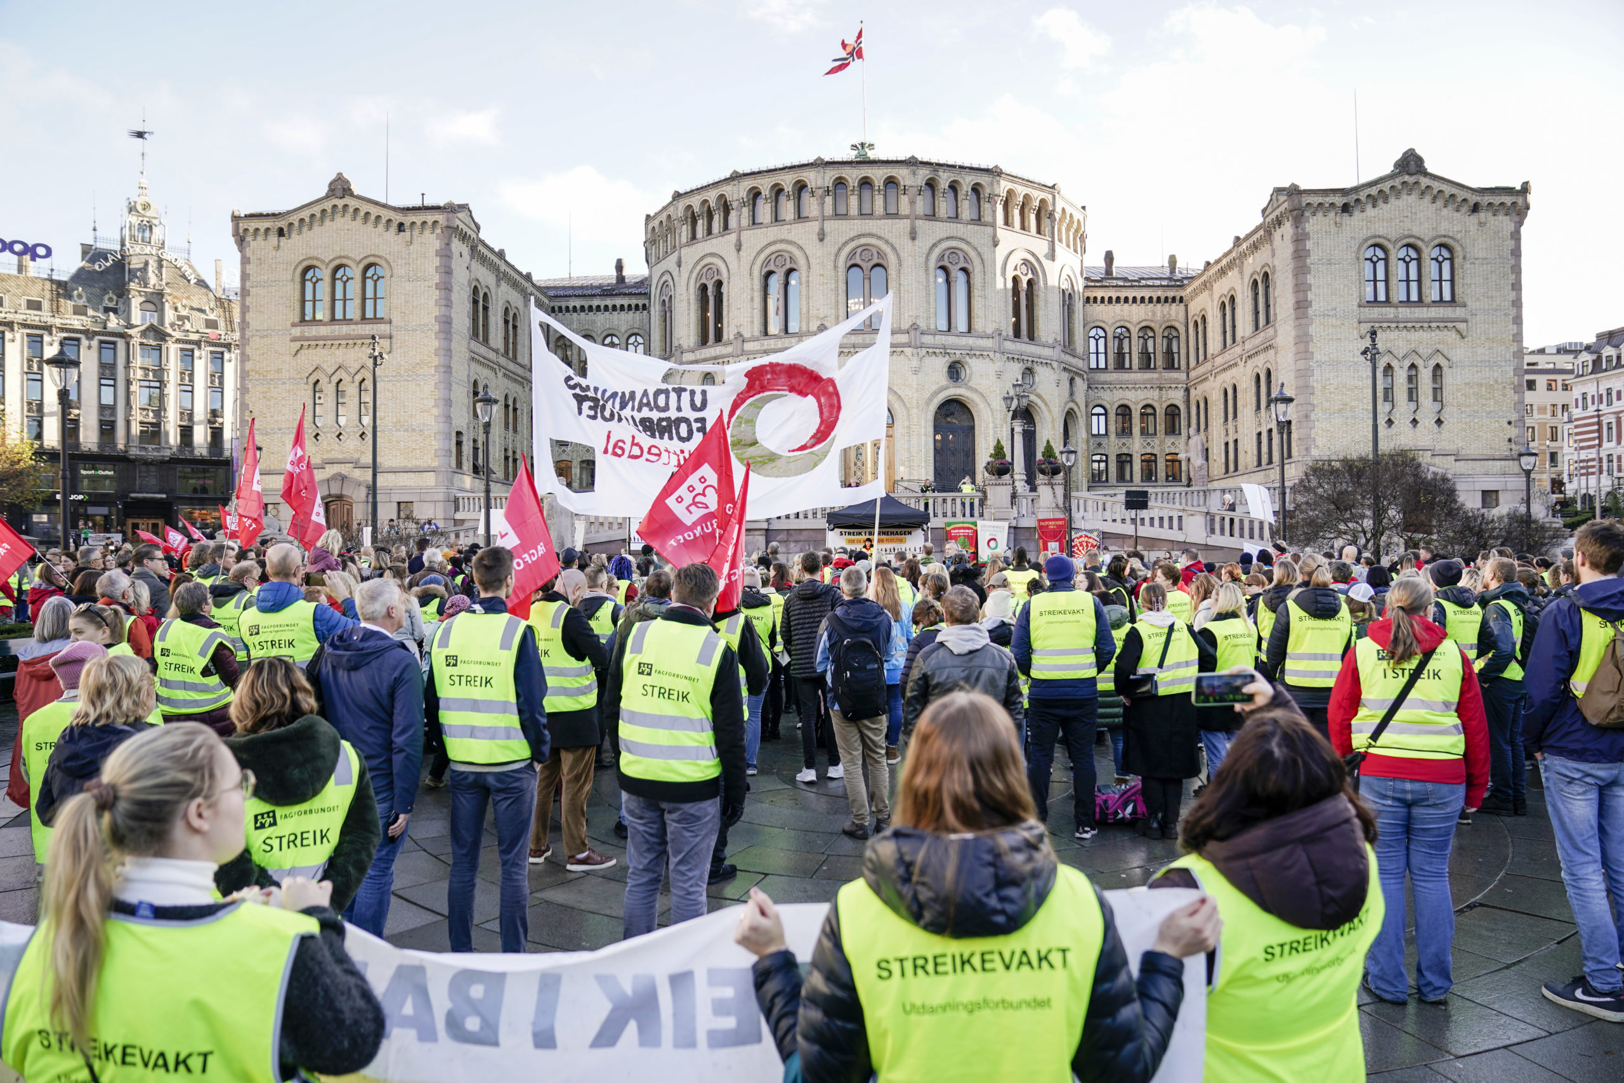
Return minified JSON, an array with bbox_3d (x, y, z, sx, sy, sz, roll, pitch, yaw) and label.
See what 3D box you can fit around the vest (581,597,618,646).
[{"bbox_3d":[-1.871,0.792,9.200,0.460,0.650,0.310,-1,-1,12],"label":"vest"}]

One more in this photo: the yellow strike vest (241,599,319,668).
[{"bbox_3d":[-2.950,0.650,6.000,0.450,0.650,0.310,0,-1,-12],"label":"yellow strike vest"}]

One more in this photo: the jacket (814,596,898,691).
[{"bbox_3d":[0.277,0.722,7.050,0.540,0.720,0.340,-1,-1,0],"label":"jacket"}]

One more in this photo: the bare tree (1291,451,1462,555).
[{"bbox_3d":[18.774,-0.864,36.000,5.200,4.300,4.600,-1,-1,0],"label":"bare tree"}]

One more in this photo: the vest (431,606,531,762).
[{"bbox_3d":[-1.401,0.623,4.593,0.480,0.660,0.280,-1,-1,20],"label":"vest"}]

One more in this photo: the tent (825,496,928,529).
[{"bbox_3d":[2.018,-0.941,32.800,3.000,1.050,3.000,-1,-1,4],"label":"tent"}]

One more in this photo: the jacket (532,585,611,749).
[{"bbox_3d":[-1.462,0.747,6.350,0.500,0.920,0.400,-1,-1,30],"label":"jacket"}]

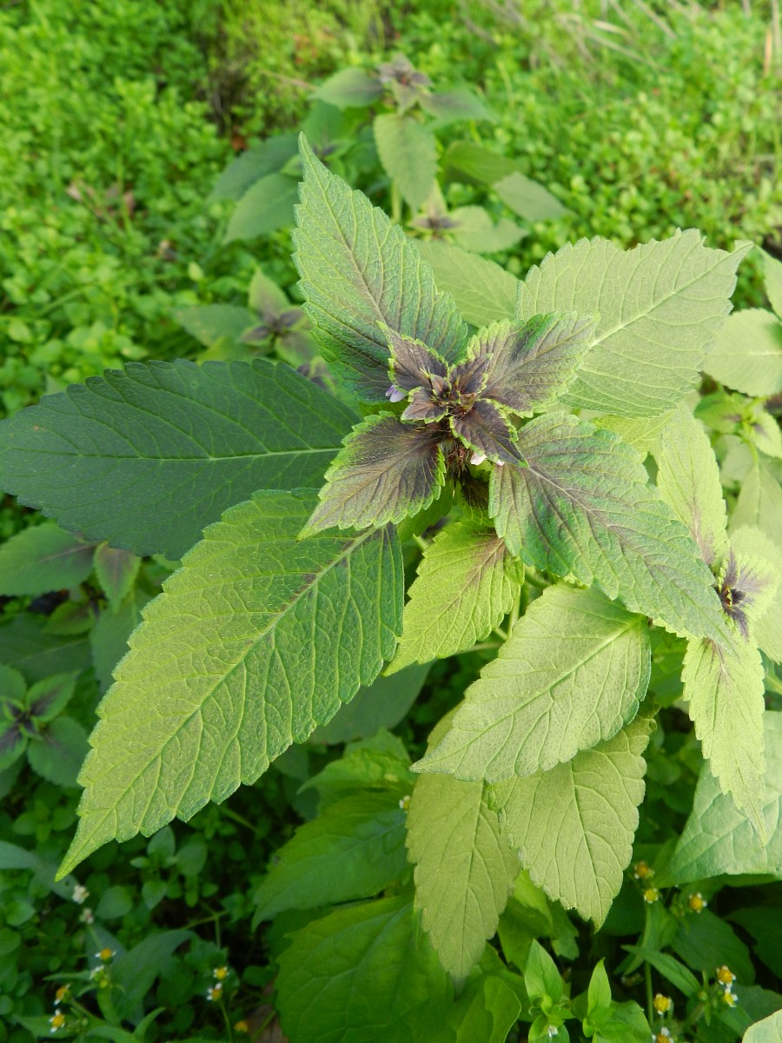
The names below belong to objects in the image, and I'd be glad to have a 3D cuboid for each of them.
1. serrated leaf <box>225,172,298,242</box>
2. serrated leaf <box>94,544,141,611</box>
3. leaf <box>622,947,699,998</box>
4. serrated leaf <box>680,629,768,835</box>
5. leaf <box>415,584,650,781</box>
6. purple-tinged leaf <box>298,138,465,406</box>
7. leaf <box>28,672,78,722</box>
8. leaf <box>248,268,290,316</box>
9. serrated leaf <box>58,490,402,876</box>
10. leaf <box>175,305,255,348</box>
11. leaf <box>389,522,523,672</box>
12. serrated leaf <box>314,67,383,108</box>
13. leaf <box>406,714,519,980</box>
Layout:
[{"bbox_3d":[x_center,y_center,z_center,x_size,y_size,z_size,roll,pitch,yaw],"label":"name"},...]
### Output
[{"bbox_3d":[-0.084,-0.223,0.677,0.050,0.016,0.091,43,74,7],"label":"serrated leaf"},{"bbox_3d":[-0.122,0.025,0.427,0.021,0.006,0.032,-2,81,-1],"label":"serrated leaf"},{"bbox_3d":[0.095,0.154,0.337,0.028,0.005,0.007,27,60,24],"label":"leaf"},{"bbox_3d":[0.104,0.063,0.291,0.020,0.010,0.063,-9,65,11],"label":"serrated leaf"},{"bbox_3d":[0.045,0.053,0.302,0.091,0.014,0.049,-31,69,-13],"label":"leaf"},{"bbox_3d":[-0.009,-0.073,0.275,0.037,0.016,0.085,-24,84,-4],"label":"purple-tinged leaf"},{"bbox_3d":[-0.152,0.078,0.435,0.019,0.006,0.028,39,68,15],"label":"leaf"},{"bbox_3d":[-0.073,-0.137,0.574,0.023,0.007,0.035,-18,77,-6],"label":"leaf"},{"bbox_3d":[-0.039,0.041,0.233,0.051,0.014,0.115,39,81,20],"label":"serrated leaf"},{"bbox_3d":[-0.096,-0.108,0.528,0.049,0.009,0.028,10,69,-2],"label":"leaf"},{"bbox_3d":[0.018,0.024,0.287,0.036,0.010,0.058,39,74,16],"label":"leaf"},{"bbox_3d":[-0.033,-0.341,0.755,0.063,0.014,0.038,-13,75,-9],"label":"serrated leaf"},{"bbox_3d":[0.022,0.096,0.292,0.034,0.011,0.082,6,83,7],"label":"leaf"}]

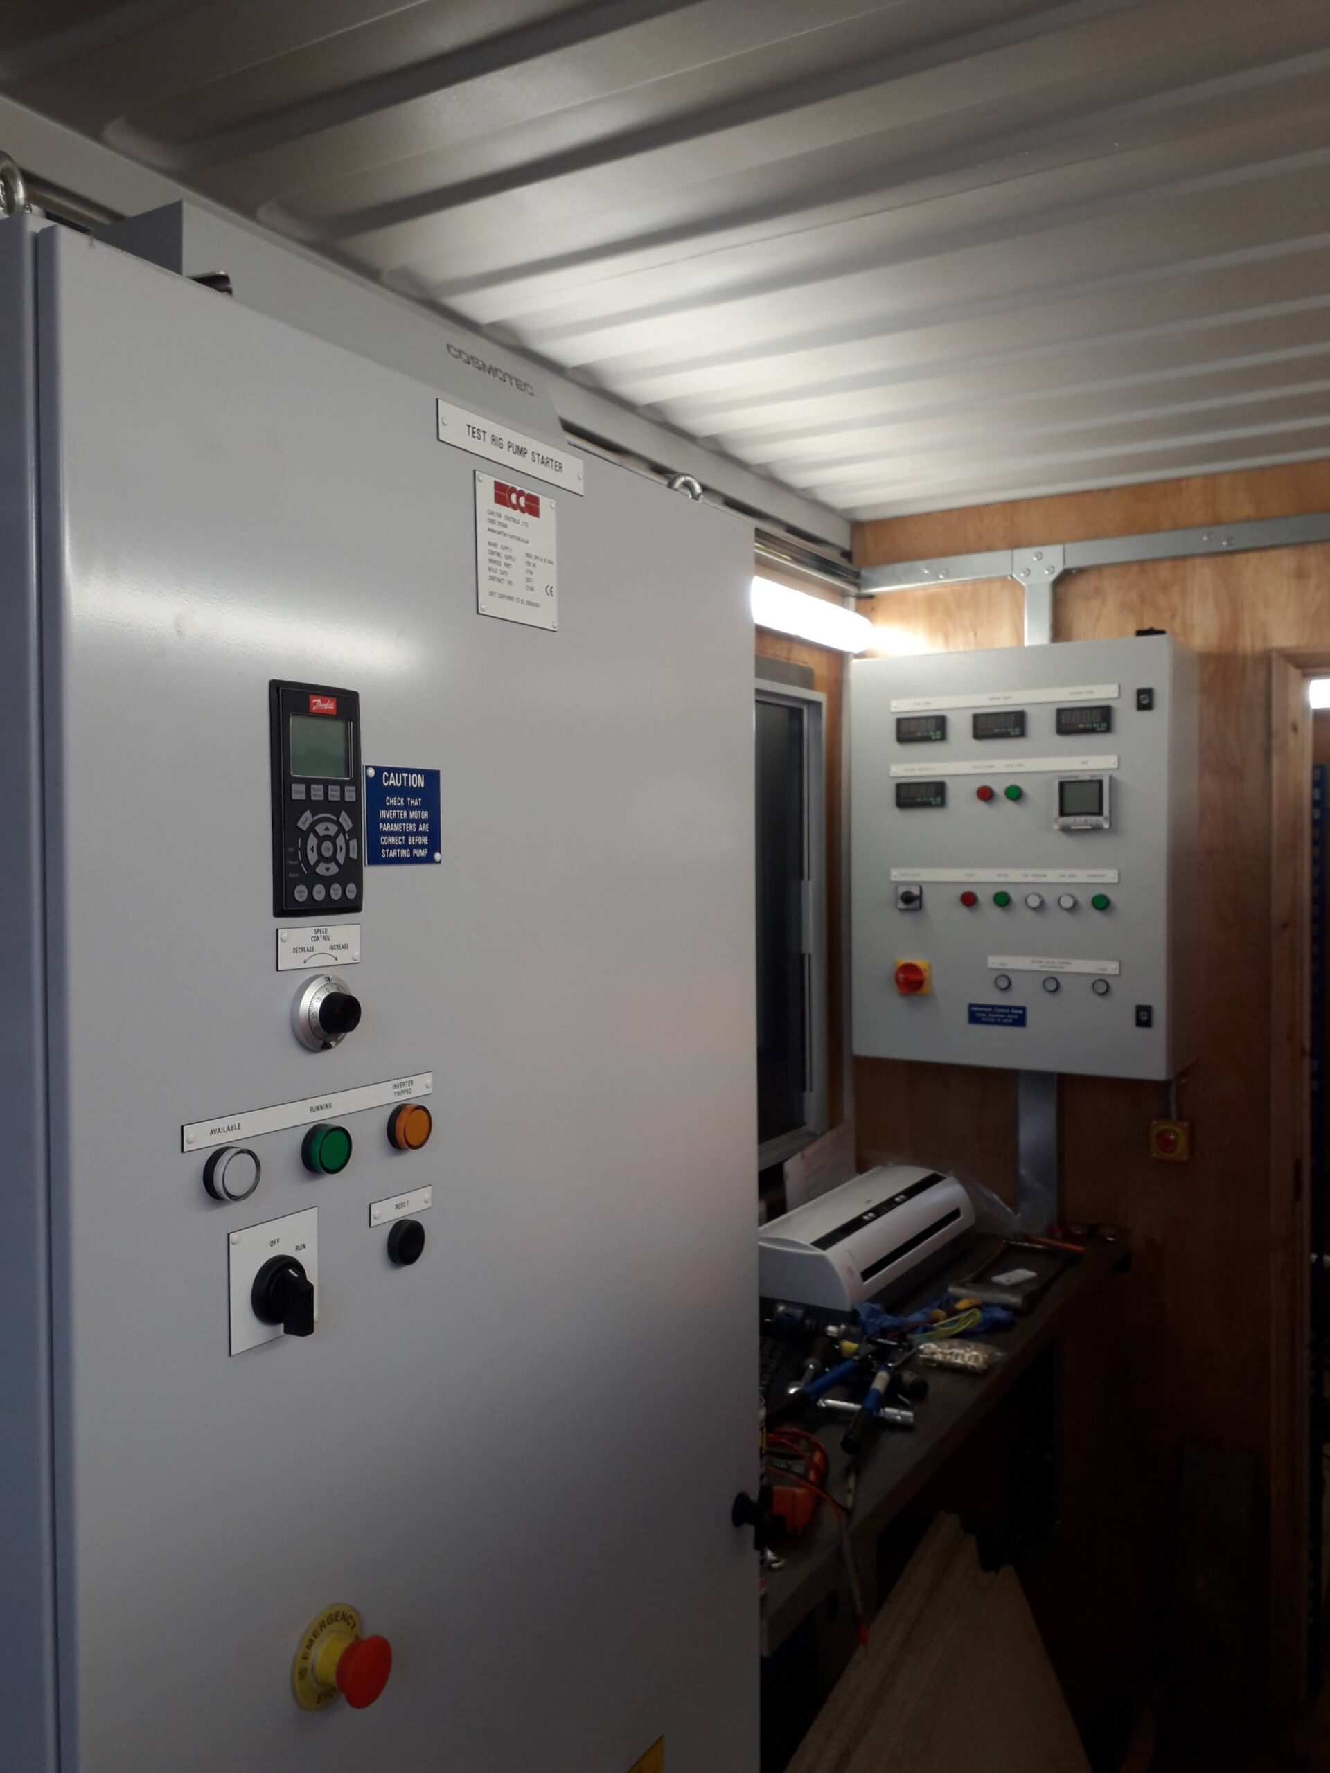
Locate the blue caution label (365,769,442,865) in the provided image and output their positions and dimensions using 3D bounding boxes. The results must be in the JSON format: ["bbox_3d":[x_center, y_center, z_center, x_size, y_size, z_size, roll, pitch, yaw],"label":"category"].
[{"bbox_3d":[-0.168,-0.045,0.898,0.002,0.063,0.072,1,2,31],"label":"blue caution label"}]

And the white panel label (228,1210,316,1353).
[{"bbox_3d":[-0.227,0.230,0.807,0.002,0.070,0.067,1,2,31],"label":"white panel label"}]

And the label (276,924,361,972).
[{"bbox_3d":[-0.204,0.036,0.823,0.002,0.024,0.066,1,2,32],"label":"label"}]

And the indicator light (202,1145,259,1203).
[{"bbox_3d":[-0.240,0.161,0.772,0.014,0.030,0.030,1,2,31],"label":"indicator light"}]

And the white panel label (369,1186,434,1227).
[{"bbox_3d":[-0.168,0.205,0.886,0.002,0.014,0.057,1,2,32],"label":"white panel label"}]

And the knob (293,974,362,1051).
[{"bbox_3d":[-0.196,0.076,0.817,0.024,0.046,0.046,1,2,32],"label":"knob"}]

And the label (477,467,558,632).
[{"bbox_3d":[-0.104,-0.235,0.982,0.002,0.096,0.092,1,2,32],"label":"label"}]

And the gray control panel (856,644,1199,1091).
[{"bbox_3d":[0.706,-0.055,2.739,0.601,0.796,0.270,1,2,31],"label":"gray control panel"}]

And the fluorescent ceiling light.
[{"bbox_3d":[0.093,-0.523,2.444,0.088,0.095,1.220,1,2,31],"label":"fluorescent ceiling light"}]

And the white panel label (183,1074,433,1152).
[{"bbox_3d":[-0.208,0.135,0.837,0.002,0.015,0.206,1,2,31],"label":"white panel label"}]

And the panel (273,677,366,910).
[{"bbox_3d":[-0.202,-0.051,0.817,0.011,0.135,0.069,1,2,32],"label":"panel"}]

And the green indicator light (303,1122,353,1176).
[{"bbox_3d":[-0.203,0.159,0.835,0.014,0.029,0.029,1,2,31],"label":"green indicator light"}]

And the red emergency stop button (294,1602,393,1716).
[{"bbox_3d":[-0.187,0.465,0.824,0.039,0.060,0.060,1,2,32],"label":"red emergency stop button"}]

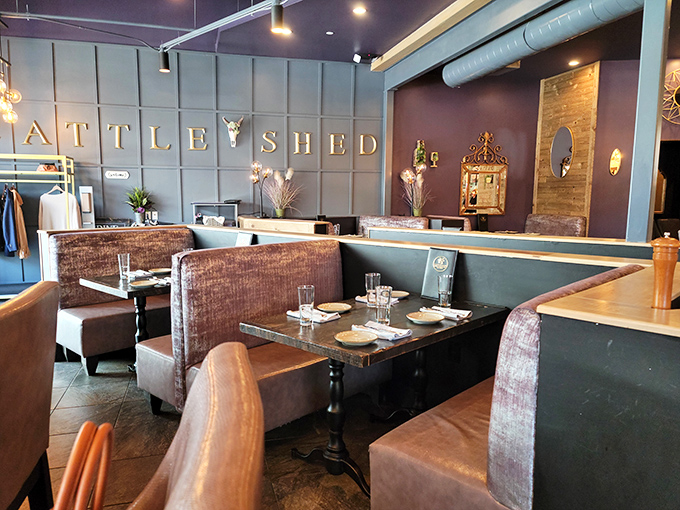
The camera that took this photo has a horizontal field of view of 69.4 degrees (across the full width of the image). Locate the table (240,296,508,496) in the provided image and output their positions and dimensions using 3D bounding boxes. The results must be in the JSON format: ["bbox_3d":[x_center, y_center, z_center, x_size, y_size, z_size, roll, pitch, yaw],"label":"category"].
[{"bbox_3d":[0.240,0.689,2.645,0.776,0.741,1.267,6,8,43],"label":"table"}]

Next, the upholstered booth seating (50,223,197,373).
[{"bbox_3d":[-1.734,0.326,4.398,0.700,1.064,1.295,6,8,43],"label":"upholstered booth seating"}]

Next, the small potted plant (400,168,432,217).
[{"bbox_3d":[1.452,-1.171,9.200,0.600,0.918,0.540,-1,6,-13],"label":"small potted plant"}]

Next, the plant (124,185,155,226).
[{"bbox_3d":[-2.960,-0.731,7.250,0.420,0.565,0.400,-1,6,-13],"label":"plant"}]

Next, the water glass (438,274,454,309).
[{"bbox_3d":[0.602,0.199,2.774,0.081,0.168,0.081,6,8,42],"label":"water glass"}]

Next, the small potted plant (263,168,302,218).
[{"bbox_3d":[-0.992,-1.056,8.400,0.660,0.847,0.580,-1,6,-13],"label":"small potted plant"}]

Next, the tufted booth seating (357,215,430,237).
[{"bbox_3d":[0.844,-0.169,8.990,1.280,1.050,0.620,6,8,42],"label":"tufted booth seating"}]

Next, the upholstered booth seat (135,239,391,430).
[{"bbox_3d":[-0.486,0.453,3.253,1.041,1.058,1.288,6,8,42],"label":"upholstered booth seat"}]

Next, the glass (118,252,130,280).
[{"bbox_3d":[-1.634,0.094,3.723,0.079,0.185,0.079,6,8,43],"label":"glass"}]

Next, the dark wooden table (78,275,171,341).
[{"bbox_3d":[-1.236,0.539,3.949,0.810,0.741,1.275,6,8,43],"label":"dark wooden table"}]

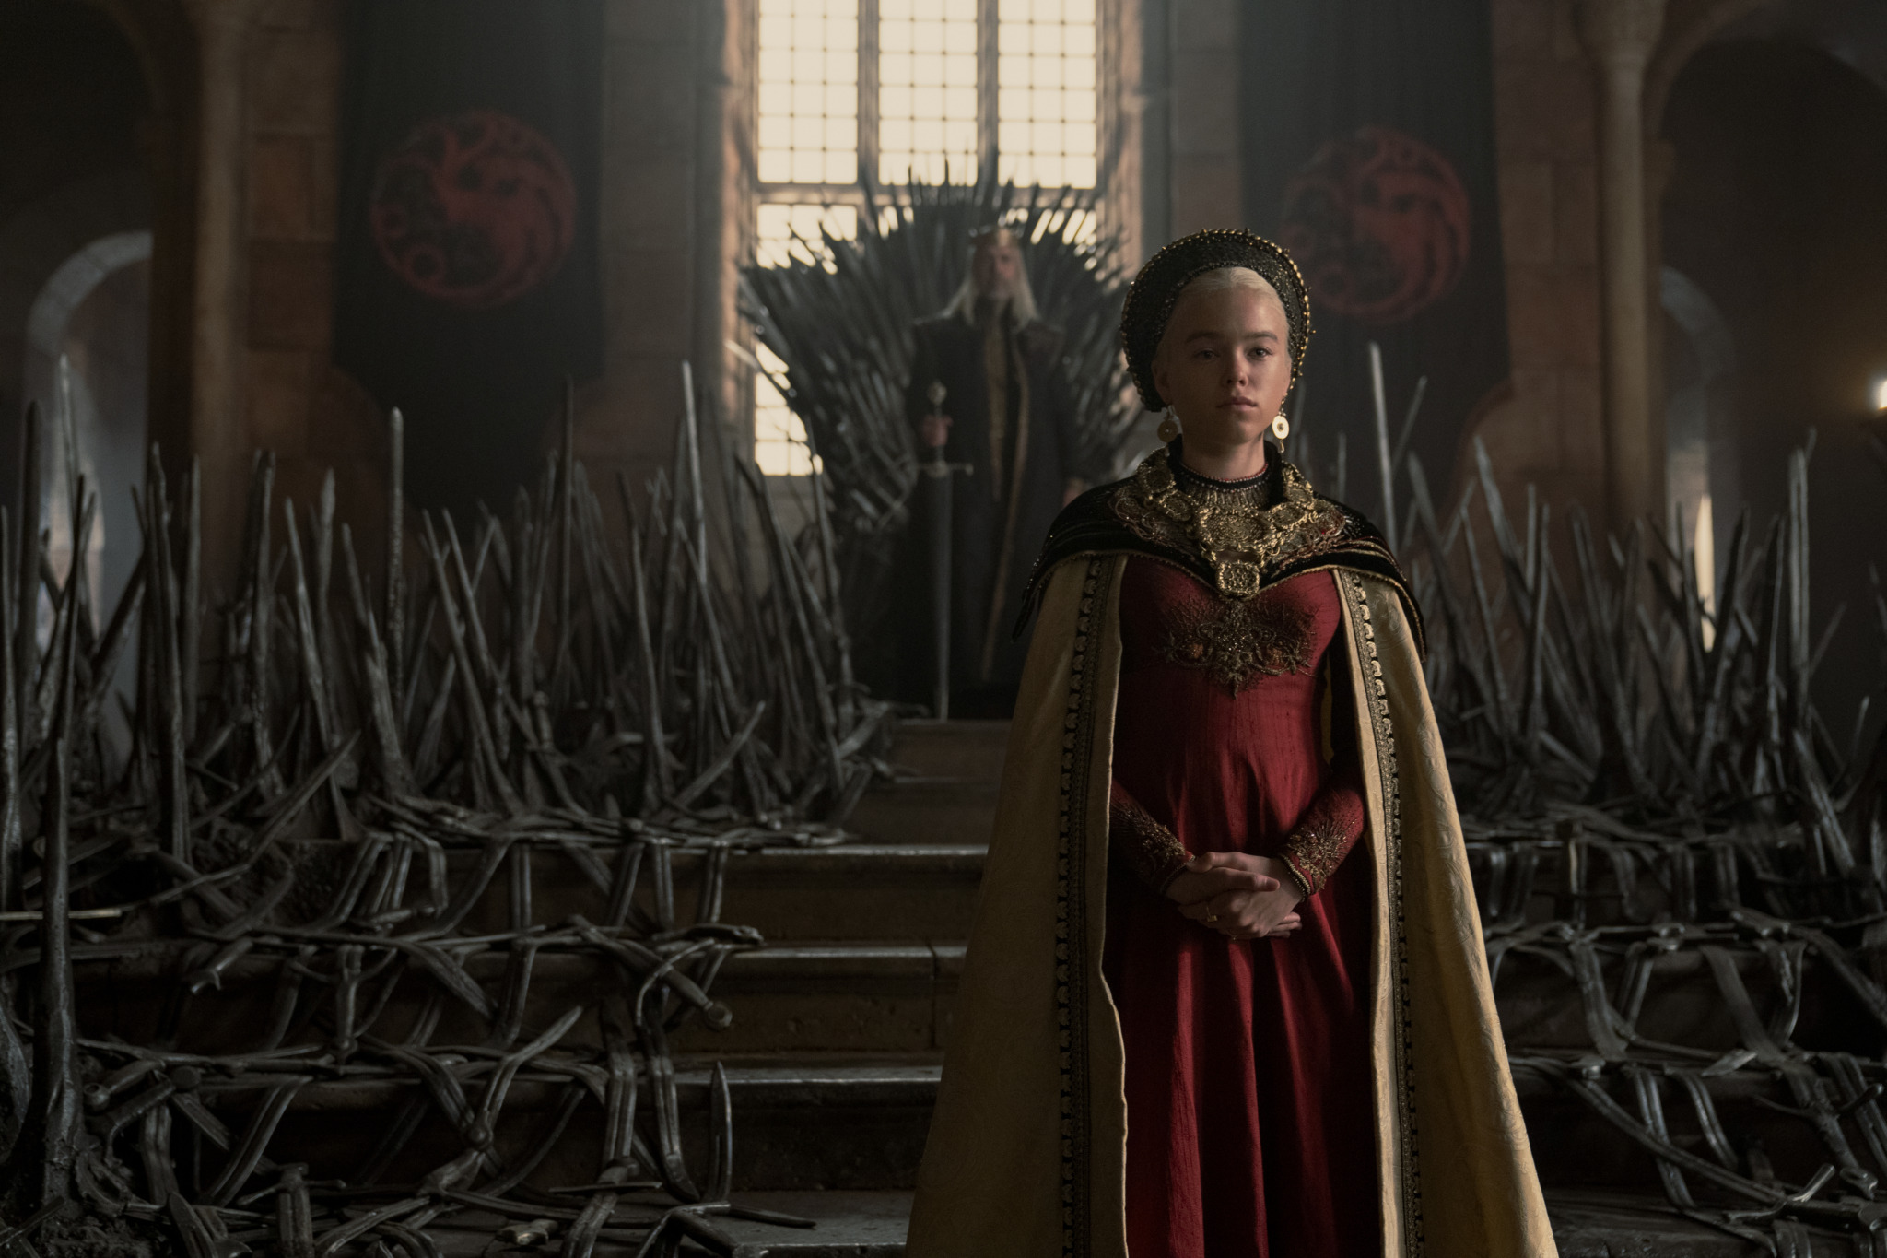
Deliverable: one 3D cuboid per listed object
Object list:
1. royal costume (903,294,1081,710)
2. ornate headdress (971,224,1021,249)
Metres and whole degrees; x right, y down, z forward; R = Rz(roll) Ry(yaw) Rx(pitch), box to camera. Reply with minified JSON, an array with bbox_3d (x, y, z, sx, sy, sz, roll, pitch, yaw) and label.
[{"bbox_3d":[0.175,-0.439,7.148,0.640,1.530,0.430,0,-4,-4],"label":"royal costume"},{"bbox_3d":[0.190,-1.416,7.216,0.185,0.085,0.205,1,-4,-8],"label":"ornate headdress"}]

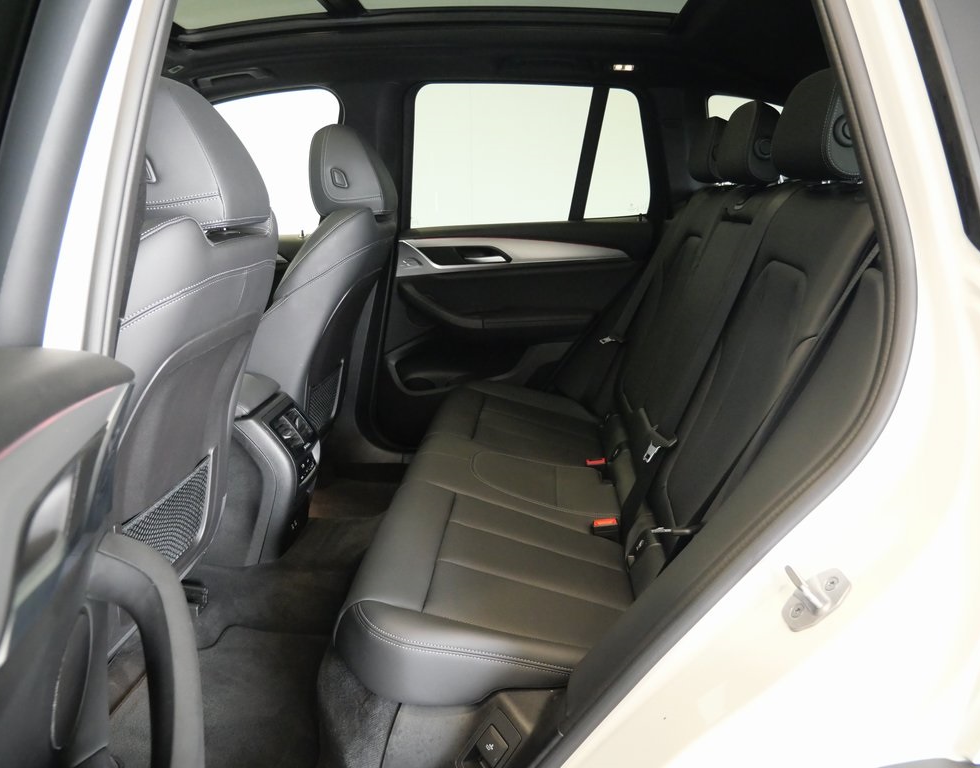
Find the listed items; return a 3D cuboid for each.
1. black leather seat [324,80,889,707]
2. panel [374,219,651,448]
[{"bbox_3d":[0.200,-0.137,1.468,0.767,0.845,1.370,1,15,4],"label":"black leather seat"},{"bbox_3d":[0.078,-0.131,2.240,0.855,0.752,0.144,1,15,4],"label":"panel"}]

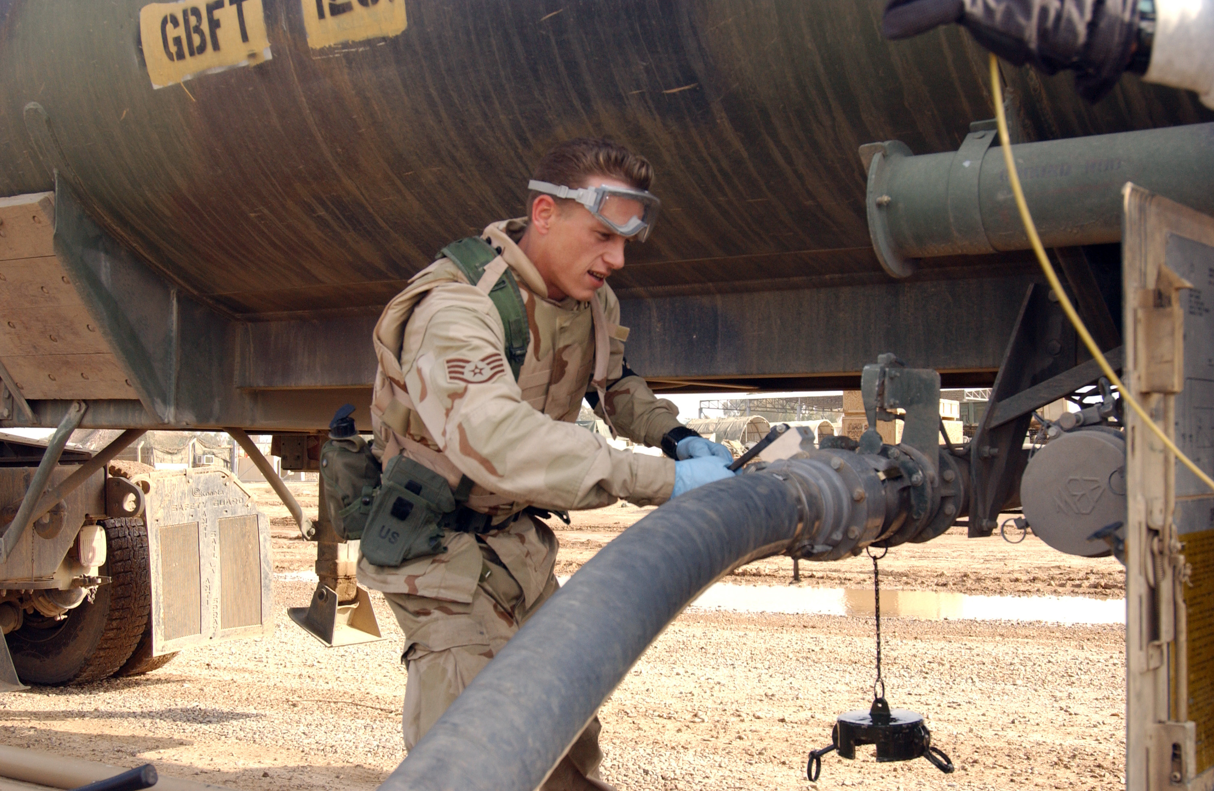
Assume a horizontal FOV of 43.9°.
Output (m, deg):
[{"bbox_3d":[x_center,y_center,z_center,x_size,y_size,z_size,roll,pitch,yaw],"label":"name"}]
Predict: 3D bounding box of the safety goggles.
[{"bbox_3d":[-0.019,-0.312,2.450,0.210,0.095,0.170,18,8,28],"label":"safety goggles"}]

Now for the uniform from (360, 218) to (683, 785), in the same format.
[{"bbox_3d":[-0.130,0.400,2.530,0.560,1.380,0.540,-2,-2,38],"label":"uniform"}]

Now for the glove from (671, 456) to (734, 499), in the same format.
[{"bbox_3d":[0.157,0.132,2.450,0.155,0.085,0.095,3,-3,-21],"label":"glove"}]

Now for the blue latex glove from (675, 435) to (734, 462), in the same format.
[{"bbox_3d":[0.165,0.098,2.530,0.150,0.080,0.095,21,5,15],"label":"blue latex glove"}]

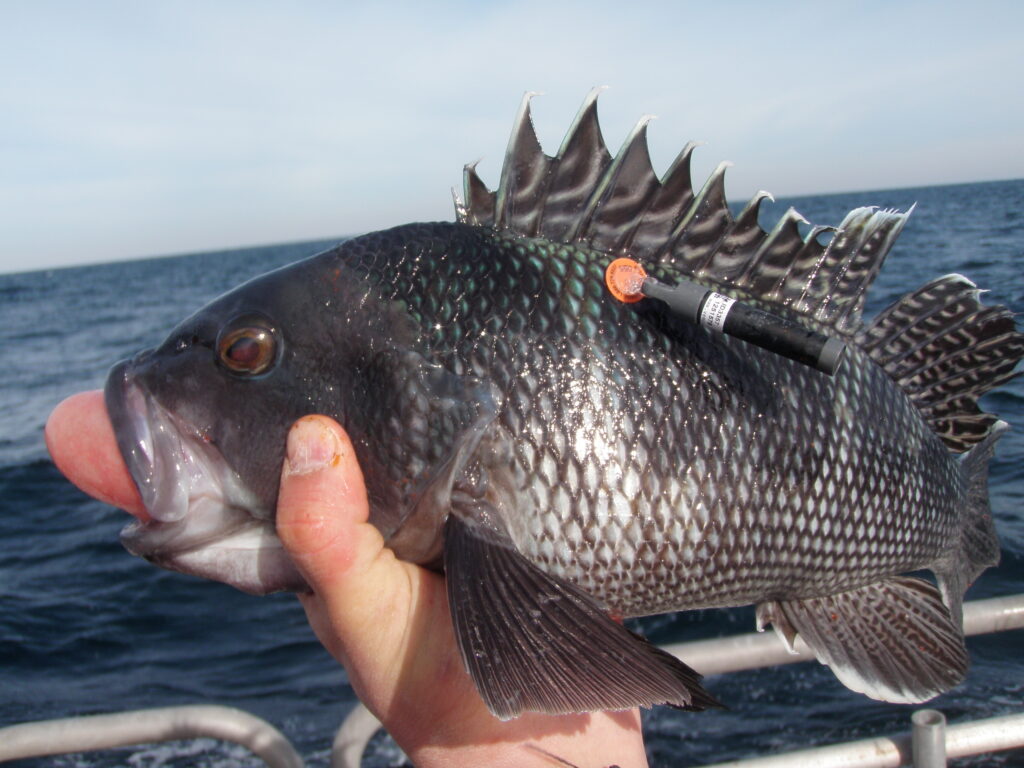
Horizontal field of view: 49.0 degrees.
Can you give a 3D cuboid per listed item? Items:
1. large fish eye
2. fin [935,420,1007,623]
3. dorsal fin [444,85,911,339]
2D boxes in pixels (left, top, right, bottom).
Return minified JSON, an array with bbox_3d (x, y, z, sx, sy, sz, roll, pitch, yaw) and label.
[{"bbox_3d":[-0.085,-0.012,0.360,0.020,0.019,0.012,-5,-4,1],"label":"large fish eye"},{"bbox_3d":[0.219,0.064,0.530,0.018,0.100,0.090,7,-4,39],"label":"fin"},{"bbox_3d":[0.069,-0.065,0.417,0.180,0.063,0.014,12,0,-18],"label":"dorsal fin"}]

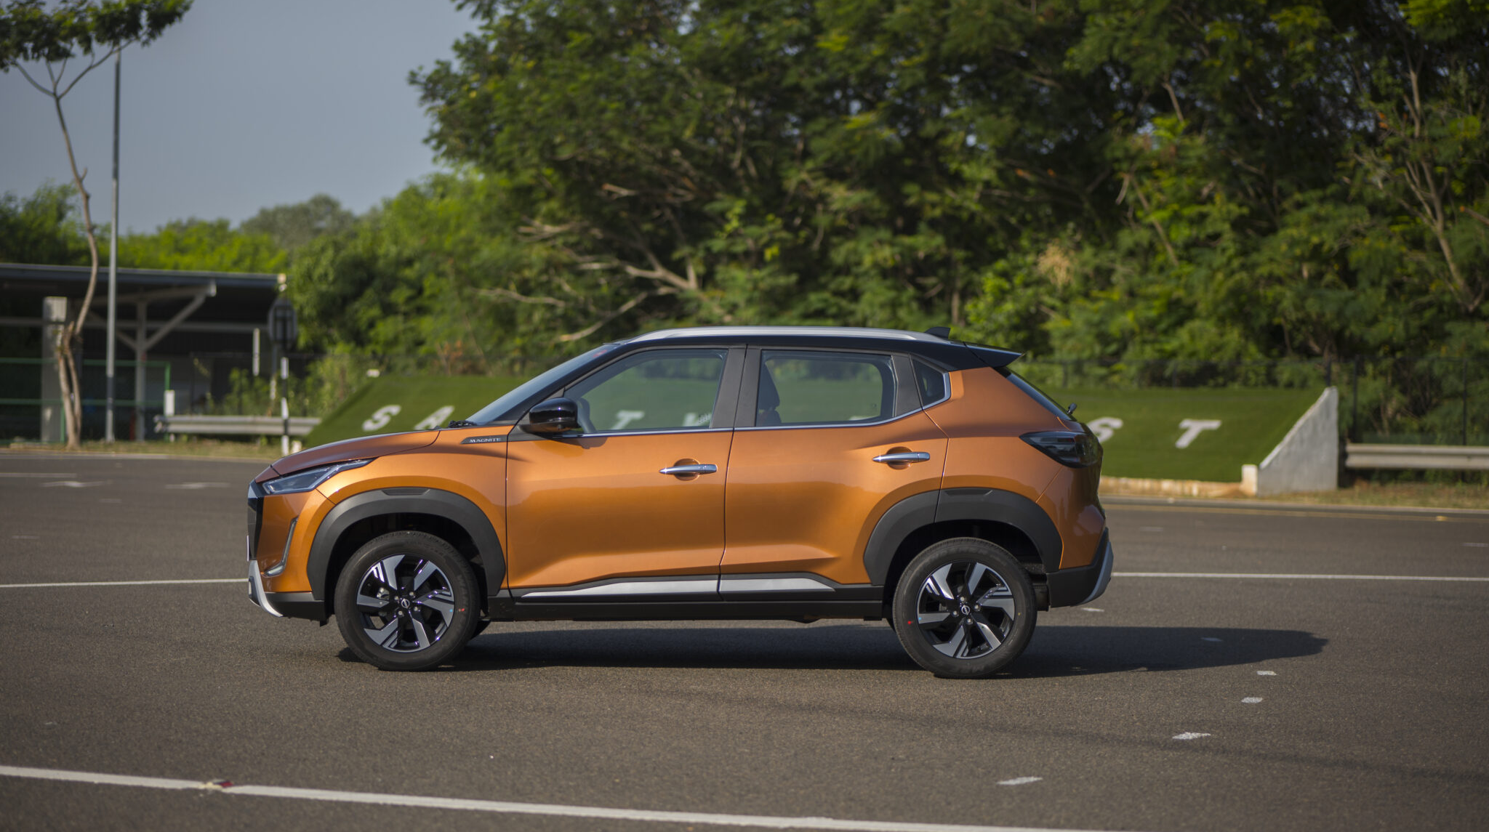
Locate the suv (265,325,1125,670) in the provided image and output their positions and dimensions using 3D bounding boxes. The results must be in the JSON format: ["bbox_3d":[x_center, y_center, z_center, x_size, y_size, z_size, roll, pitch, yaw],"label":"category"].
[{"bbox_3d":[-0.308,0.358,16.460,3.990,1.570,1.770,1,1,0],"label":"suv"}]

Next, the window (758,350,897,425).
[{"bbox_3d":[0.368,-0.125,15.800,0.620,0.360,0.050,1,-14,0],"label":"window"}]

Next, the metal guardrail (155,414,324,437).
[{"bbox_3d":[-8.280,0.176,58.000,4.100,0.360,0.170,1,1,35],"label":"metal guardrail"}]

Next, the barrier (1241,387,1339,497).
[{"bbox_3d":[6.360,0.298,40.900,1.570,1.270,0.220,0,1,-45],"label":"barrier"}]

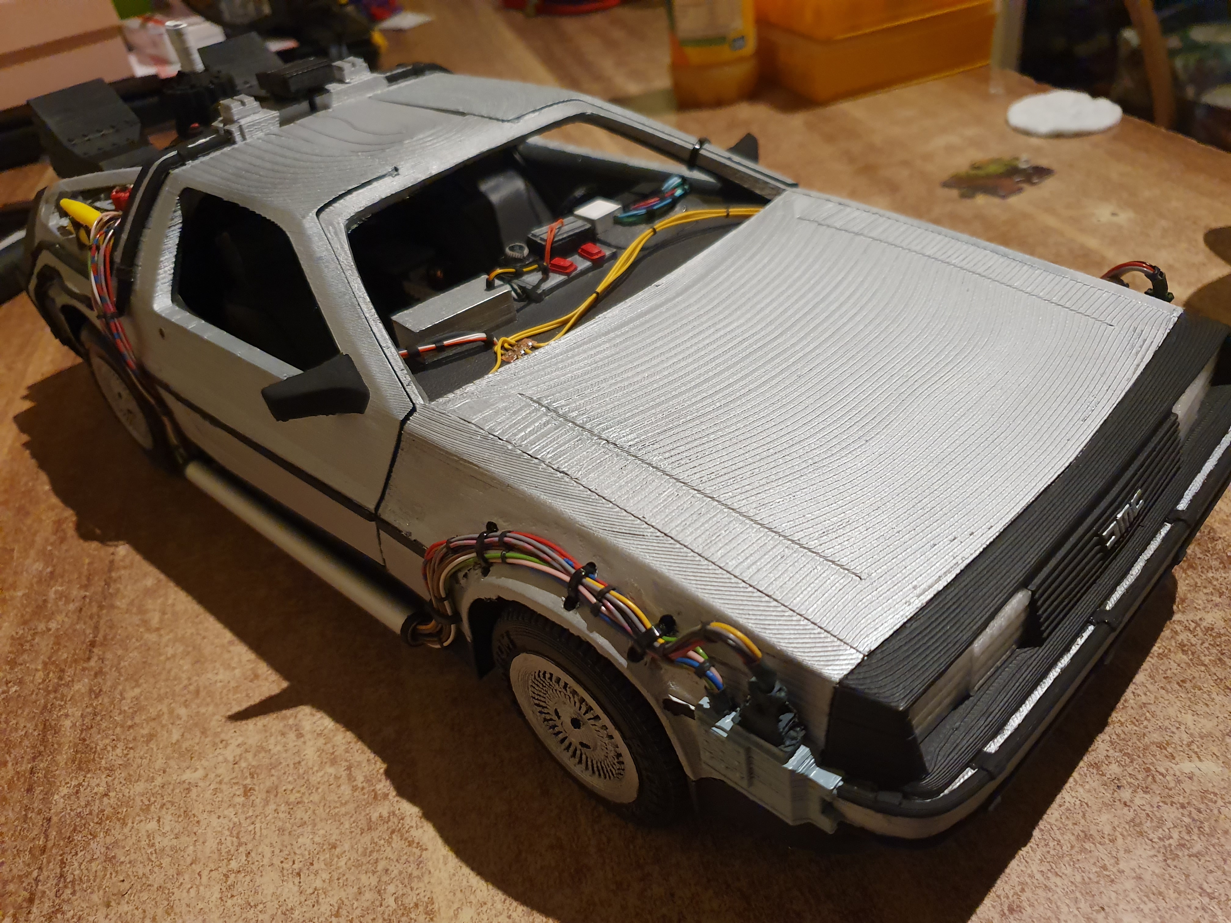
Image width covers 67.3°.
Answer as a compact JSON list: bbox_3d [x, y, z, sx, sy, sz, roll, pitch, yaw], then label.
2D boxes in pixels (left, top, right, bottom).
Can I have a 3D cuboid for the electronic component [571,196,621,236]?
[{"bbox_3d":[-0.006,-0.091,0.347,0.014,0.007,0.014,26,48,38],"label":"electronic component"}]

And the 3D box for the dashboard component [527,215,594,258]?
[{"bbox_3d":[-0.020,-0.081,0.338,0.013,0.008,0.022,26,48,38],"label":"dashboard component"}]

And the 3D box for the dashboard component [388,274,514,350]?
[{"bbox_3d":[-0.051,-0.046,0.300,0.017,0.013,0.039,26,48,38],"label":"dashboard component"}]

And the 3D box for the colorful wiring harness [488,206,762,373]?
[{"bbox_3d":[-0.001,-0.056,0.271,0.029,0.007,0.115,23,47,40],"label":"colorful wiring harness"}]

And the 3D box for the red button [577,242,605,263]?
[{"bbox_3d":[-0.009,-0.077,0.335,0.013,0.004,0.007,26,48,38],"label":"red button"}]

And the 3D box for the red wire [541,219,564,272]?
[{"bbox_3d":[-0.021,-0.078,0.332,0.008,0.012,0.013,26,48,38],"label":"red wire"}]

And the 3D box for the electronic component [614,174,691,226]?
[{"bbox_3d":[0.015,-0.103,0.357,0.014,0.011,0.038,26,48,38],"label":"electronic component"}]

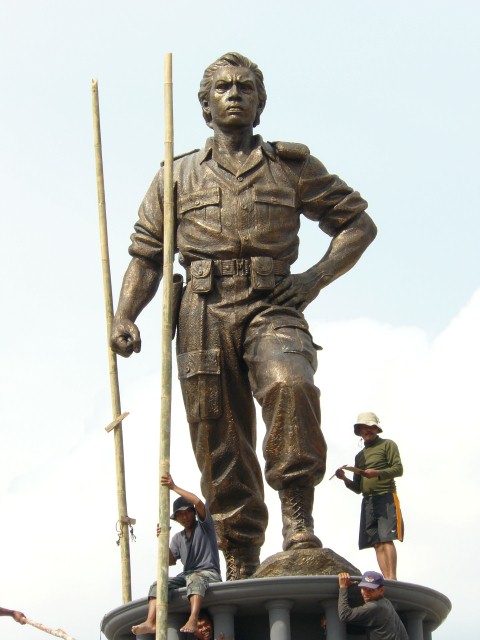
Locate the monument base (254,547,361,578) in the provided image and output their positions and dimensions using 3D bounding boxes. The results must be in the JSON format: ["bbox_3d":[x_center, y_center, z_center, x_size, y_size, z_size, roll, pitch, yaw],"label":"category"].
[{"bbox_3d":[0.607,2.286,44.751,1.050,0.450,0.900,-3,-16,0],"label":"monument base"}]

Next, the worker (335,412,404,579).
[{"bbox_3d":[1.204,1.654,44.766,0.550,1.670,0.500,-15,-20,36],"label":"worker"}]

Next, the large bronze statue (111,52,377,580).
[{"bbox_3d":[0.069,0.116,45.692,2.450,5.250,1.500,-4,-16,5],"label":"large bronze statue"}]

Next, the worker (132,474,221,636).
[{"bbox_3d":[-0.553,2.132,44.033,0.600,1.450,0.720,-14,-20,34],"label":"worker"}]

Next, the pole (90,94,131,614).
[{"bbox_3d":[-1.215,0.263,46.034,0.100,5.200,0.100,-3,-16,0],"label":"pole"}]

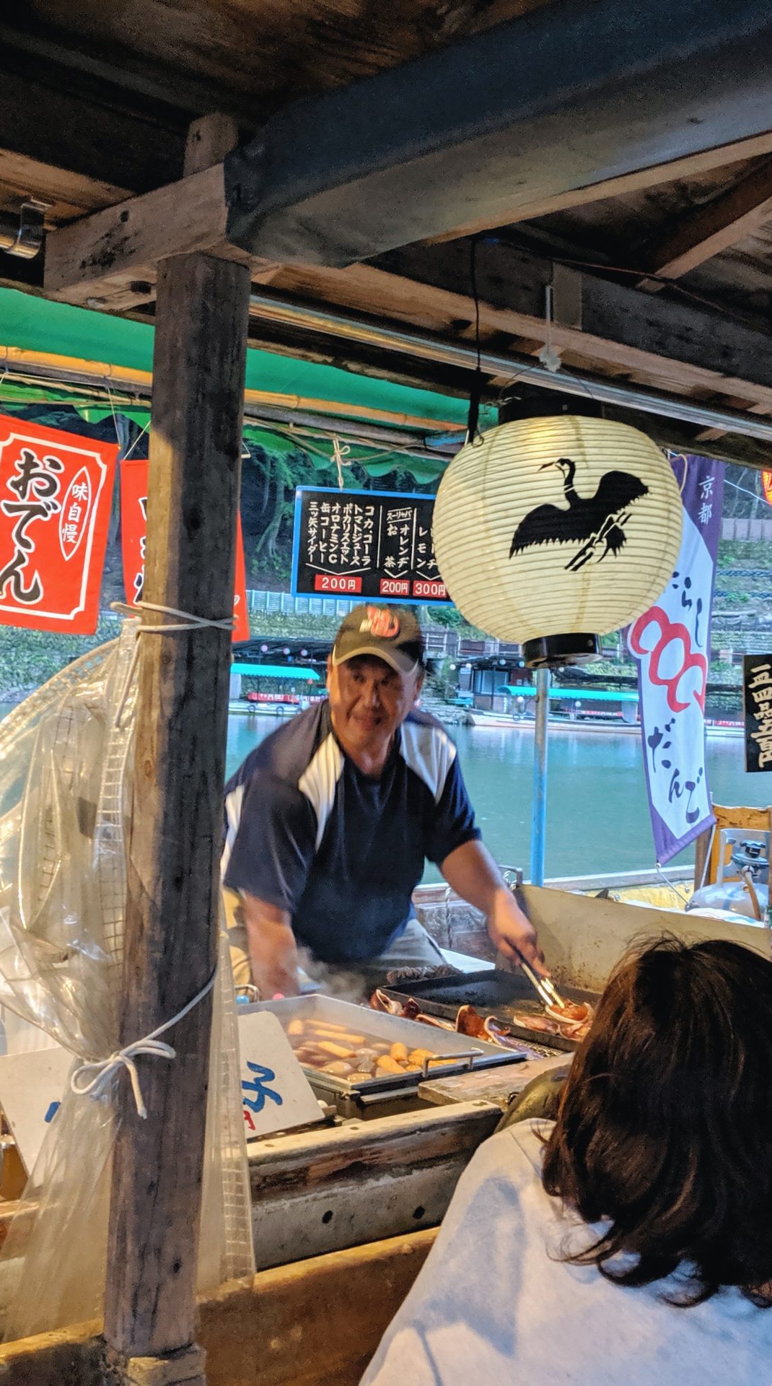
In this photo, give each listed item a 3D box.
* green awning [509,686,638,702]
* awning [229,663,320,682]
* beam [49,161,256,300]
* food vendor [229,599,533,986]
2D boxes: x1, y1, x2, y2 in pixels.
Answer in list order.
[{"bbox_3d":[9.365,0.102,68.000,7.200,0.620,2.000,3,0,0],"label":"green awning"},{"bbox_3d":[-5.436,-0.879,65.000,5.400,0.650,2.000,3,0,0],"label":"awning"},{"bbox_3d":[-0.289,-0.564,1.797,0.080,0.085,0.450,3,3,-39],"label":"beam"},{"bbox_3d":[-0.030,0.500,2.800,0.620,1.360,0.720,3,0,-16],"label":"food vendor"}]

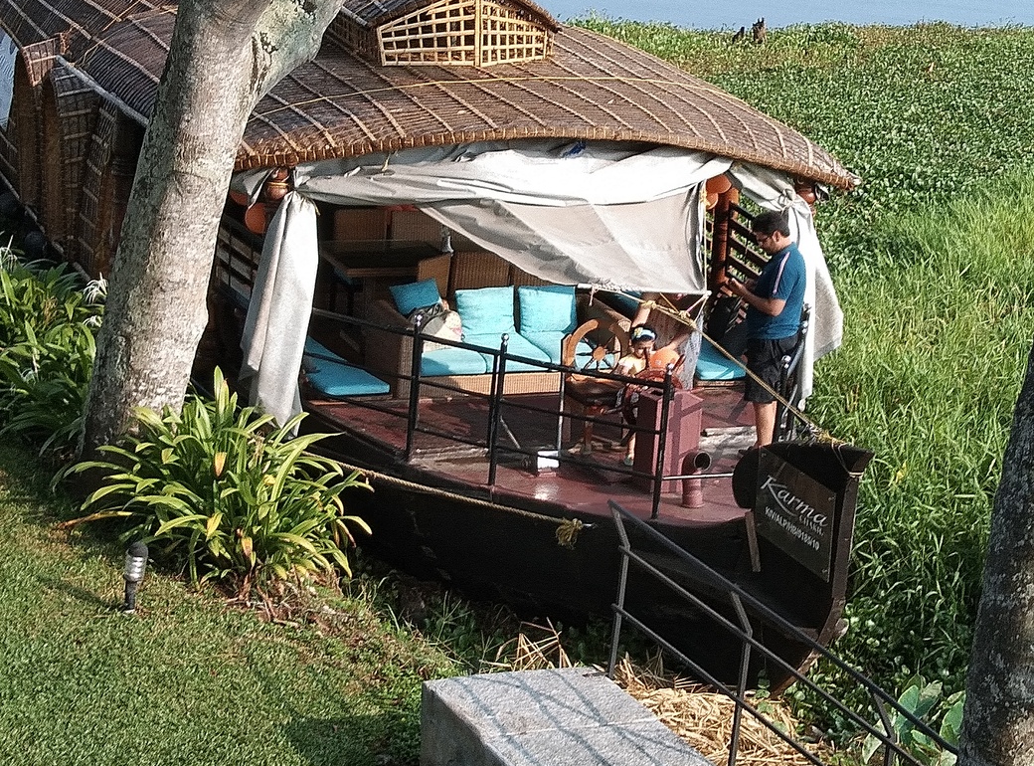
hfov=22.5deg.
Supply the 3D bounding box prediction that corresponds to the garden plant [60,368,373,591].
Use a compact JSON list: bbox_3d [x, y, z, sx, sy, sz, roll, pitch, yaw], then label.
[{"bbox_3d":[-1.790,0.570,15.450,1.800,1.170,1.600,3,16,0],"label":"garden plant"}]

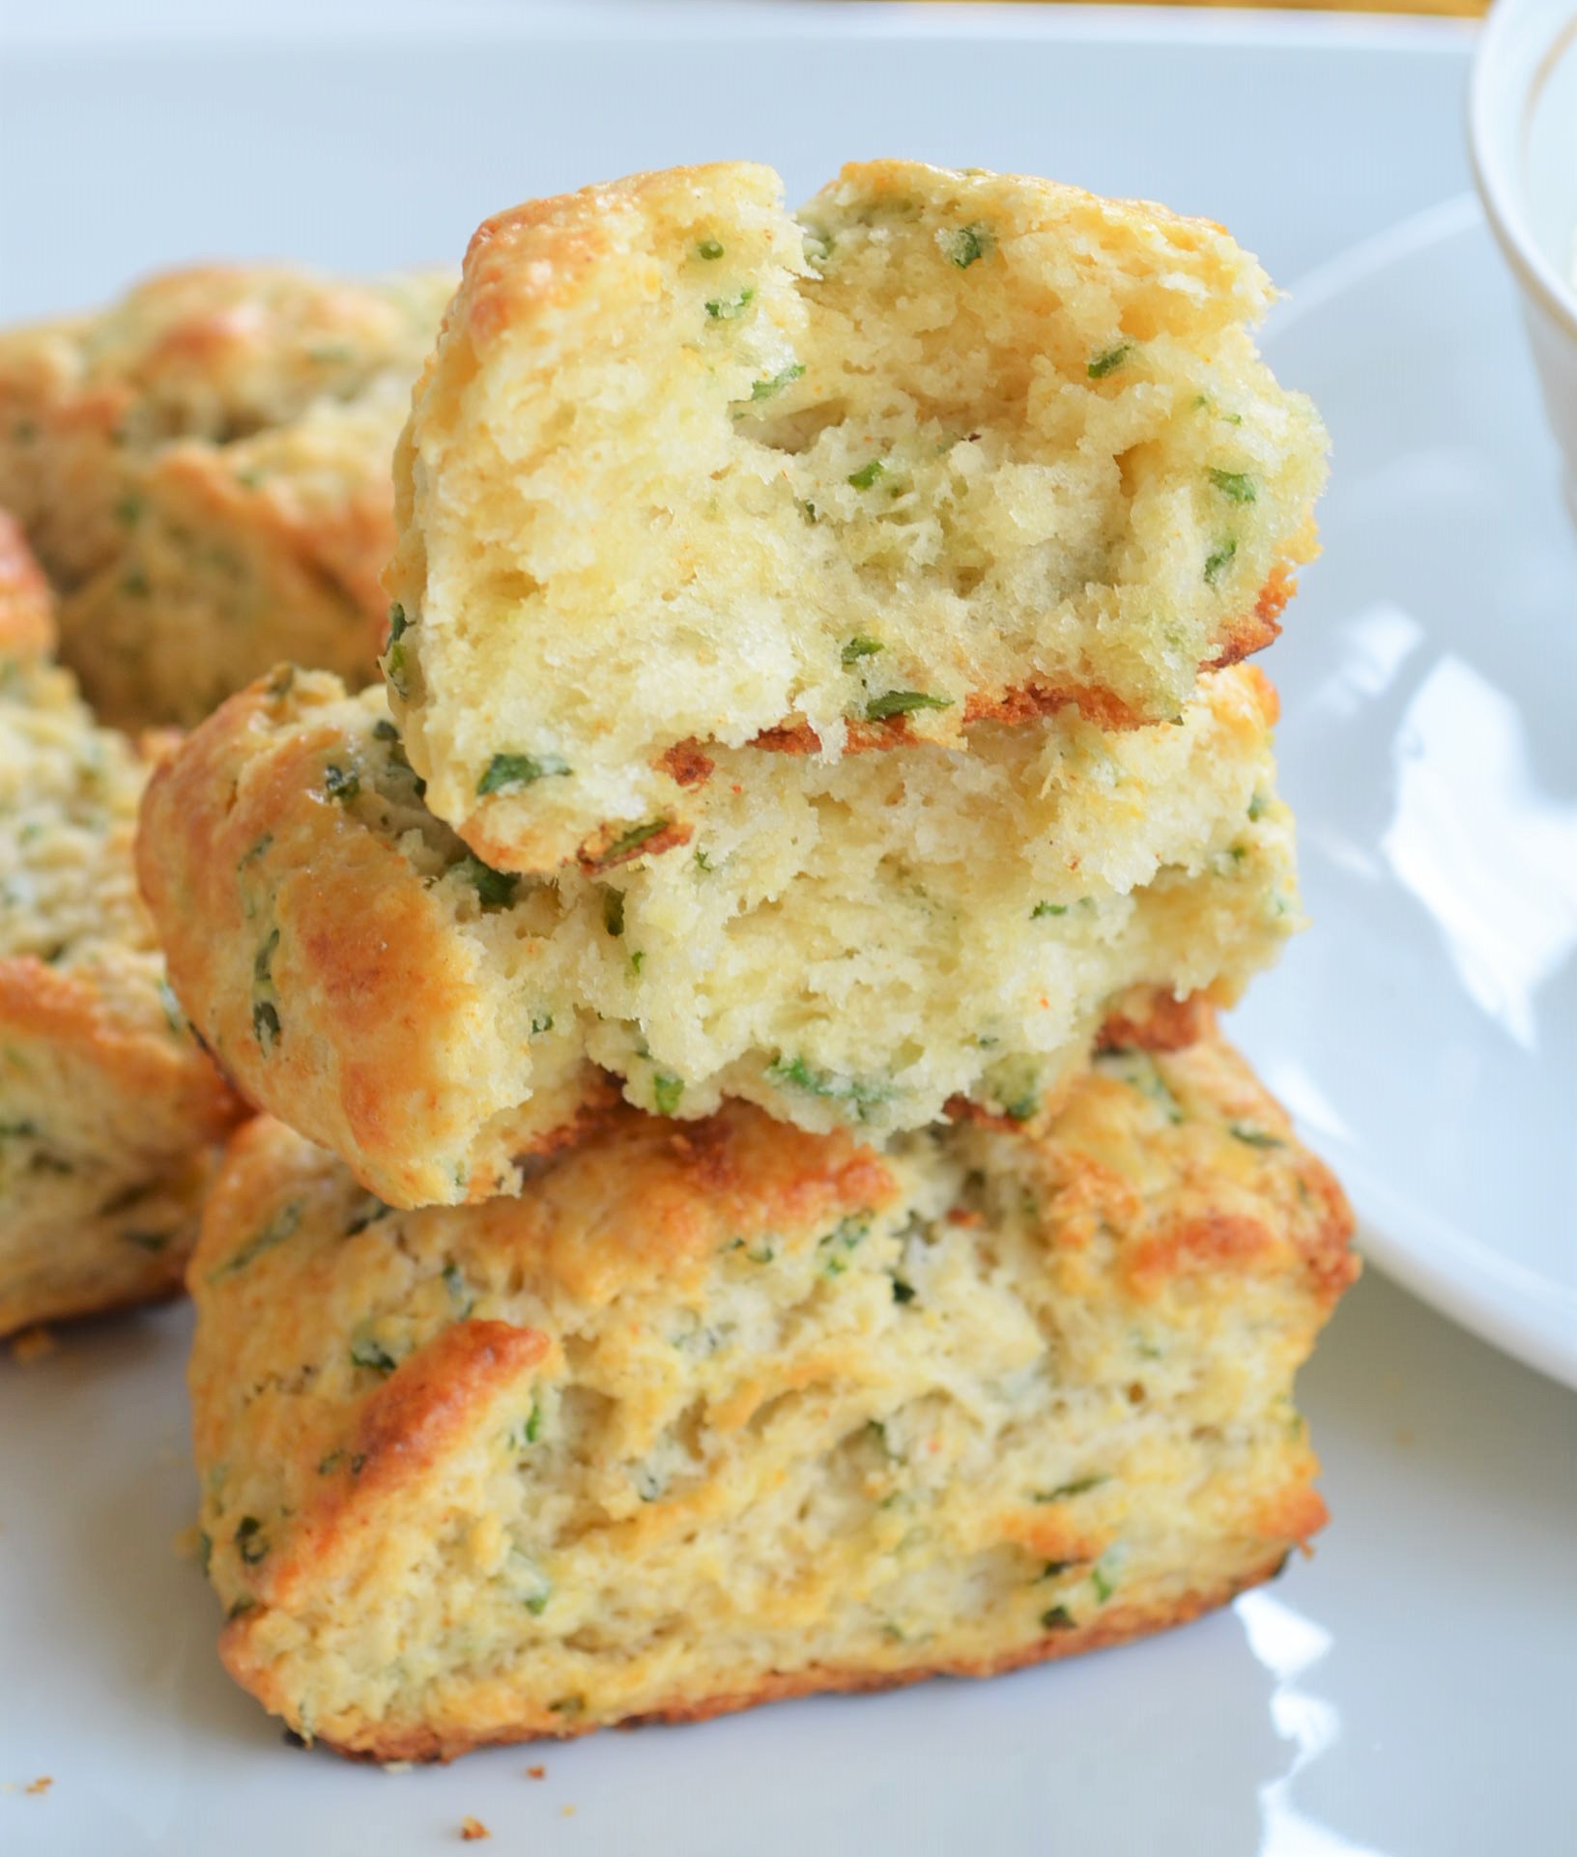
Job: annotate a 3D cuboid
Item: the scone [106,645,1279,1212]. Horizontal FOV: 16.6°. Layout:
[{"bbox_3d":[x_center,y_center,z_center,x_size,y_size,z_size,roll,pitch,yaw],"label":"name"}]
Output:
[{"bbox_3d":[-0.005,-0.002,0.403,0.078,0.034,0.036,-11,34,-16],"label":"scone"}]

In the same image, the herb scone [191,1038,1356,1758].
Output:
[{"bbox_3d":[-0.002,0.028,0.424,0.077,0.040,0.050,-9,34,-13],"label":"herb scone"}]

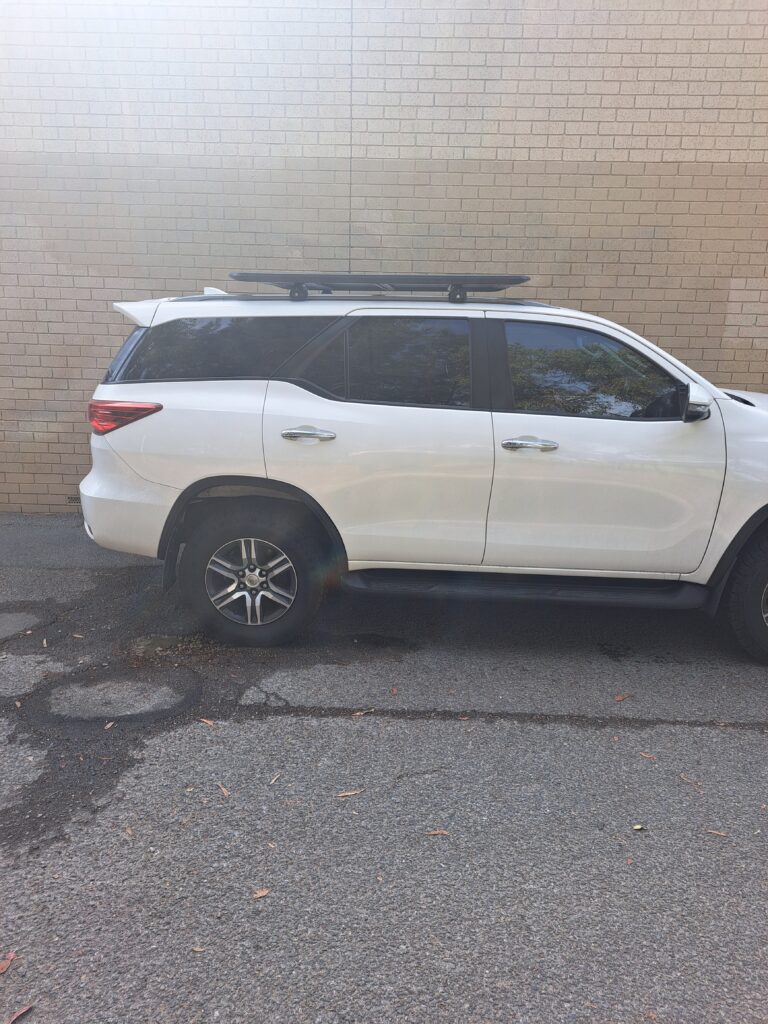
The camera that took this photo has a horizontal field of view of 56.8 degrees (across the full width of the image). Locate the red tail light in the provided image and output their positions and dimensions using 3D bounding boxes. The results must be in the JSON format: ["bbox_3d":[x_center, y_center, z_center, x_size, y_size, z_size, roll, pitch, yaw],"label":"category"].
[{"bbox_3d":[-1.259,-0.472,3.517,0.430,0.160,0.310,2,14,2],"label":"red tail light"}]

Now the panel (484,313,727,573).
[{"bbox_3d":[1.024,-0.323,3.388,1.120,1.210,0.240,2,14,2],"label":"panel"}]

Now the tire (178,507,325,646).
[{"bbox_3d":[-0.659,0.312,3.656,0.755,0.755,0.260,2,14,2],"label":"tire"}]

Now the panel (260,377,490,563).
[{"bbox_3d":[-0.031,-0.179,3.416,1.090,0.870,0.120,2,14,2],"label":"panel"}]

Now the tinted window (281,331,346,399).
[{"bbox_3d":[-0.329,-0.698,3.357,0.315,0.335,0.060,2,-4,2],"label":"tinted window"}]

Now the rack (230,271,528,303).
[{"bbox_3d":[0.001,-1.234,4.036,1.520,0.145,1.240,2,14,2],"label":"rack"}]

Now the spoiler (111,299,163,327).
[{"bbox_3d":[-1.190,-1.144,4.118,0.310,0.150,1.280,2,14,2],"label":"spoiler"}]

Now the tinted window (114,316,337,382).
[{"bbox_3d":[-0.763,-0.775,3.374,1.060,0.345,0.080,3,-5,5],"label":"tinted window"}]

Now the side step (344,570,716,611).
[{"bbox_3d":[0.676,0.375,3.535,1.800,0.110,0.220,2,14,2],"label":"side step"}]

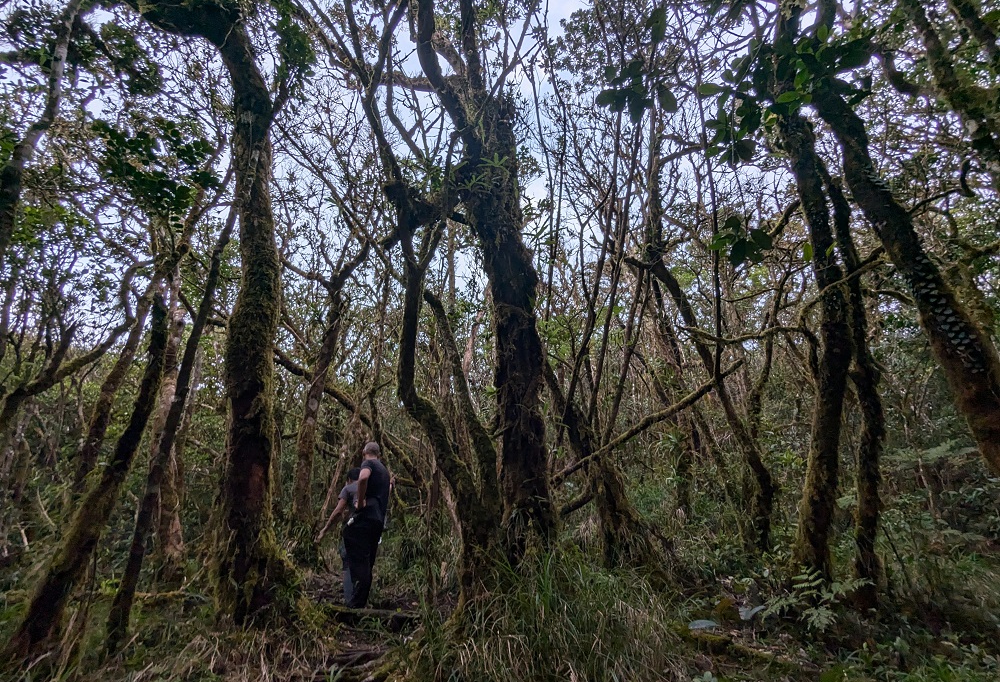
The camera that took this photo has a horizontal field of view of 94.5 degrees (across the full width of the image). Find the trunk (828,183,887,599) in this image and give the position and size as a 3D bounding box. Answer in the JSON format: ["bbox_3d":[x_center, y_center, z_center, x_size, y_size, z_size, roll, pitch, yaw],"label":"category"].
[{"bbox_3d":[4.019,0.305,5.266,0.700,4.930,0.420,0,-13,0],"label":"trunk"}]

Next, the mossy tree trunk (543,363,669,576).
[{"bbox_3d":[1.350,1.611,6.094,1.523,2.697,1.000,0,-13,0],"label":"mossy tree trunk"}]

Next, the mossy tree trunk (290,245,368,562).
[{"bbox_3d":[-2.554,0.779,7.004,0.820,4.760,0.500,0,-13,0],"label":"mossy tree trunk"}]

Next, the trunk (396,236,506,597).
[{"bbox_3d":[-0.551,0.684,5.127,1.156,4.097,0.750,0,-13,0],"label":"trunk"}]

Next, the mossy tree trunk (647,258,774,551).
[{"bbox_3d":[3.311,0.840,7.298,1.500,4.590,0.600,0,-13,0],"label":"mossy tree trunk"}]

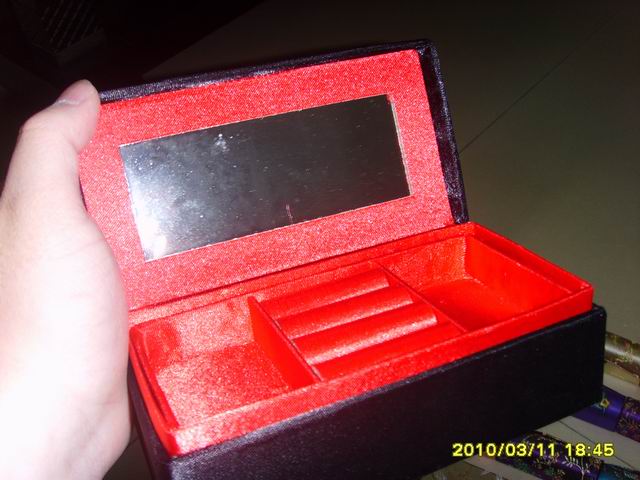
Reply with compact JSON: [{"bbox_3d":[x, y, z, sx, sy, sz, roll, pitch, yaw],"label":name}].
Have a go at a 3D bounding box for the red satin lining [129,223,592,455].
[{"bbox_3d":[0.013,0.034,0.260,0.147,0.024,0.073,-16,24,-18],"label":"red satin lining"}]

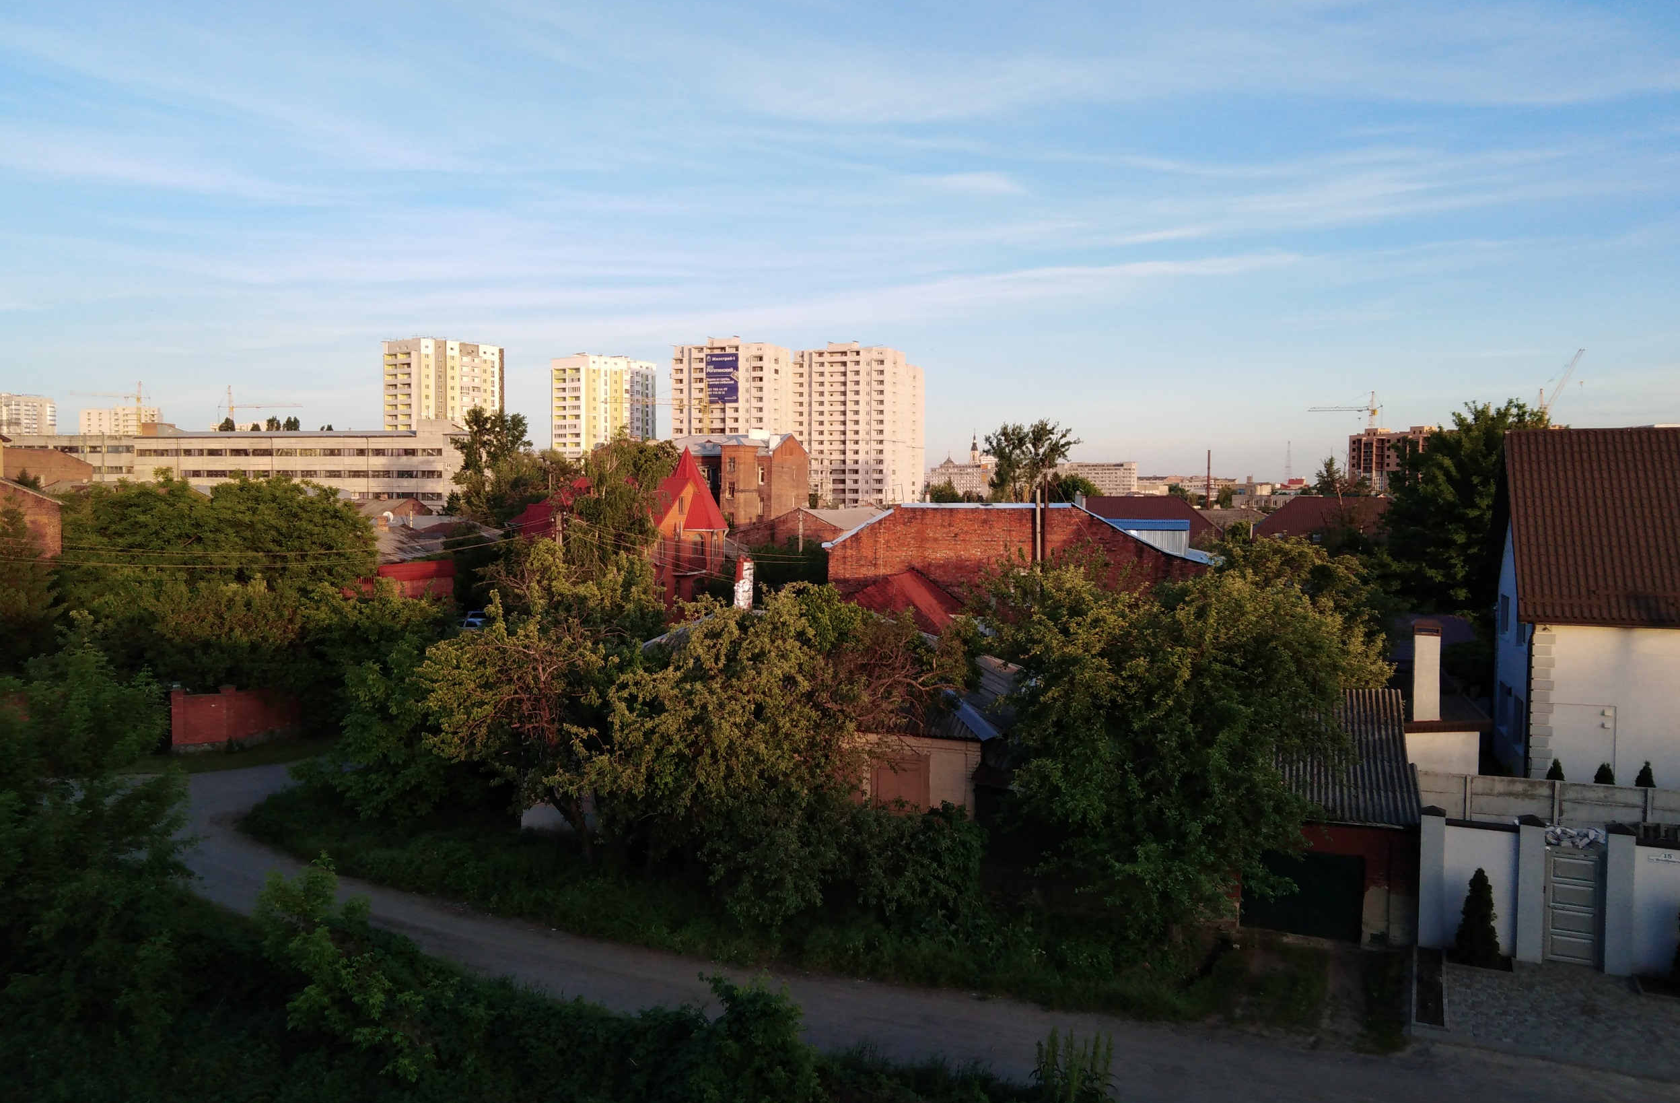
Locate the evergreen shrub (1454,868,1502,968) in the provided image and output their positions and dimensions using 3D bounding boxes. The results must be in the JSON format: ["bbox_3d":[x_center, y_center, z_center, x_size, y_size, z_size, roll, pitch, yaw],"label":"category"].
[{"bbox_3d":[12.303,7.003,24.334,0.800,1.800,0.780,2,3,27],"label":"evergreen shrub"}]

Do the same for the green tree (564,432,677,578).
[{"bbox_3d":[-10.818,0.094,62.092,5.400,11.830,5.200,-1,3,-10],"label":"green tree"}]

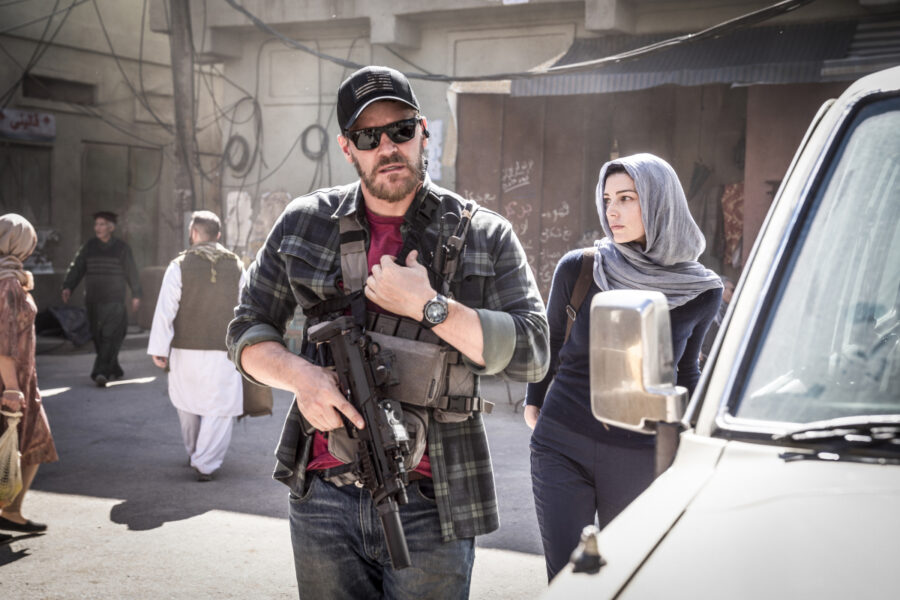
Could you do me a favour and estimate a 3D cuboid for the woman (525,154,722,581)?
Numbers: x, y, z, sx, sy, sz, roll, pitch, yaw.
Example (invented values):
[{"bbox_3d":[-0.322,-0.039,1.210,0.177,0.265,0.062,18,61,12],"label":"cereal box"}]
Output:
[{"bbox_3d":[0.455,0.510,3.220,0.520,1.750,0.350,1,3,11],"label":"woman"}]

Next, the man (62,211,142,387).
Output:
[{"bbox_3d":[-3.520,-0.020,12.400,0.780,1.750,0.450,0,3,-6],"label":"man"}]

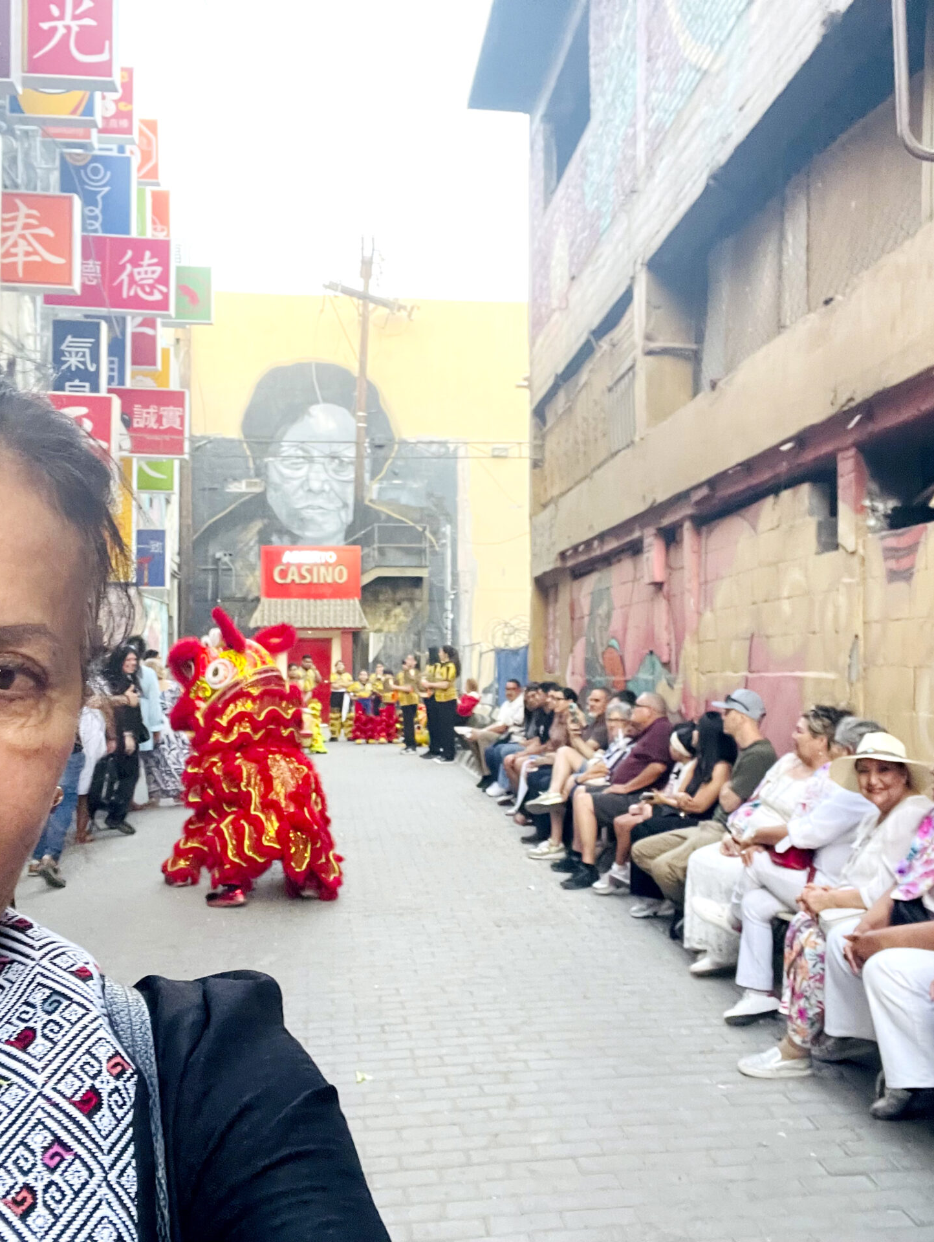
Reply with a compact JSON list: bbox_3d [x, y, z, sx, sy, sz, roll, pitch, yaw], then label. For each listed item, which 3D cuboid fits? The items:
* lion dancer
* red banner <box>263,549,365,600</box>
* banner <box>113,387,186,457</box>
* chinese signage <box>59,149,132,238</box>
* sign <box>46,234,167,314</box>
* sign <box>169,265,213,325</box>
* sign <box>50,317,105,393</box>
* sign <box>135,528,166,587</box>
[{"bbox_3d":[-1.371,0.833,7.156,1.120,1.840,0.820,-1,-2,8],"label":"lion dancer"},{"bbox_3d":[-3.688,-1.133,26.122,2.340,1.235,0.220,0,-2,-7],"label":"red banner"},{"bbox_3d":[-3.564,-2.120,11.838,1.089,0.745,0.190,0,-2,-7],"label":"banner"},{"bbox_3d":[-3.862,-4.360,11.489,0.752,1.007,0.190,0,-2,-7],"label":"chinese signage"},{"bbox_3d":[-3.492,-3.359,10.738,1.221,0.740,0.190,0,-2,-7],"label":"sign"},{"bbox_3d":[-3.620,-4.114,13.931,0.818,0.752,0.190,0,-2,-7],"label":"sign"},{"bbox_3d":[-3.576,-2.232,10.126,0.458,1.051,0.190,0,-2,-7],"label":"sign"},{"bbox_3d":[-4.369,-0.862,15.215,0.456,0.818,0.190,0,-2,-7],"label":"sign"}]

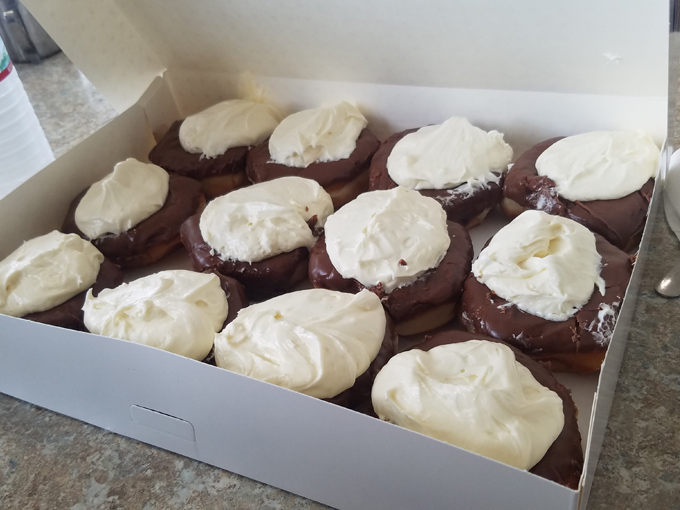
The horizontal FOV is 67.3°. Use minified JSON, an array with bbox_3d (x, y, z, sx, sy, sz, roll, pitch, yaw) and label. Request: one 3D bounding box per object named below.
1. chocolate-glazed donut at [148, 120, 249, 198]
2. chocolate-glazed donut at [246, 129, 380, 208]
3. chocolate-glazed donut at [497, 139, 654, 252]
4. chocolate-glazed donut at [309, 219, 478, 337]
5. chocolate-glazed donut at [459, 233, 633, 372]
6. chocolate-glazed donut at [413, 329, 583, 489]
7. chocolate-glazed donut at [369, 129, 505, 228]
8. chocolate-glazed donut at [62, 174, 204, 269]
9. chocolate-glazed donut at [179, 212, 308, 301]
[{"bbox_3d":[-0.112,-0.082,0.422,0.091,0.036,0.091,10,44,19],"label":"chocolate-glazed donut"},{"bbox_3d":[-0.021,-0.071,0.396,0.100,0.036,0.100,10,44,19],"label":"chocolate-glazed donut"},{"bbox_3d":[0.154,-0.038,0.330,0.094,0.036,0.094,10,44,19],"label":"chocolate-glazed donut"},{"bbox_3d":[0.029,0.005,0.301,0.095,0.036,0.095,10,44,19],"label":"chocolate-glazed donut"},{"bbox_3d":[0.108,0.021,0.271,0.087,0.036,0.087,10,44,19],"label":"chocolate-glazed donut"},{"bbox_3d":[0.054,0.072,0.222,0.093,0.036,0.093,10,44,19],"label":"chocolate-glazed donut"},{"bbox_3d":[0.068,-0.057,0.366,0.095,0.036,0.095,10,44,19],"label":"chocolate-glazed donut"},{"bbox_3d":[-0.147,-0.028,0.367,0.096,0.036,0.096,10,44,19],"label":"chocolate-glazed donut"},{"bbox_3d":[-0.061,-0.008,0.331,0.085,0.036,0.085,10,44,19],"label":"chocolate-glazed donut"}]

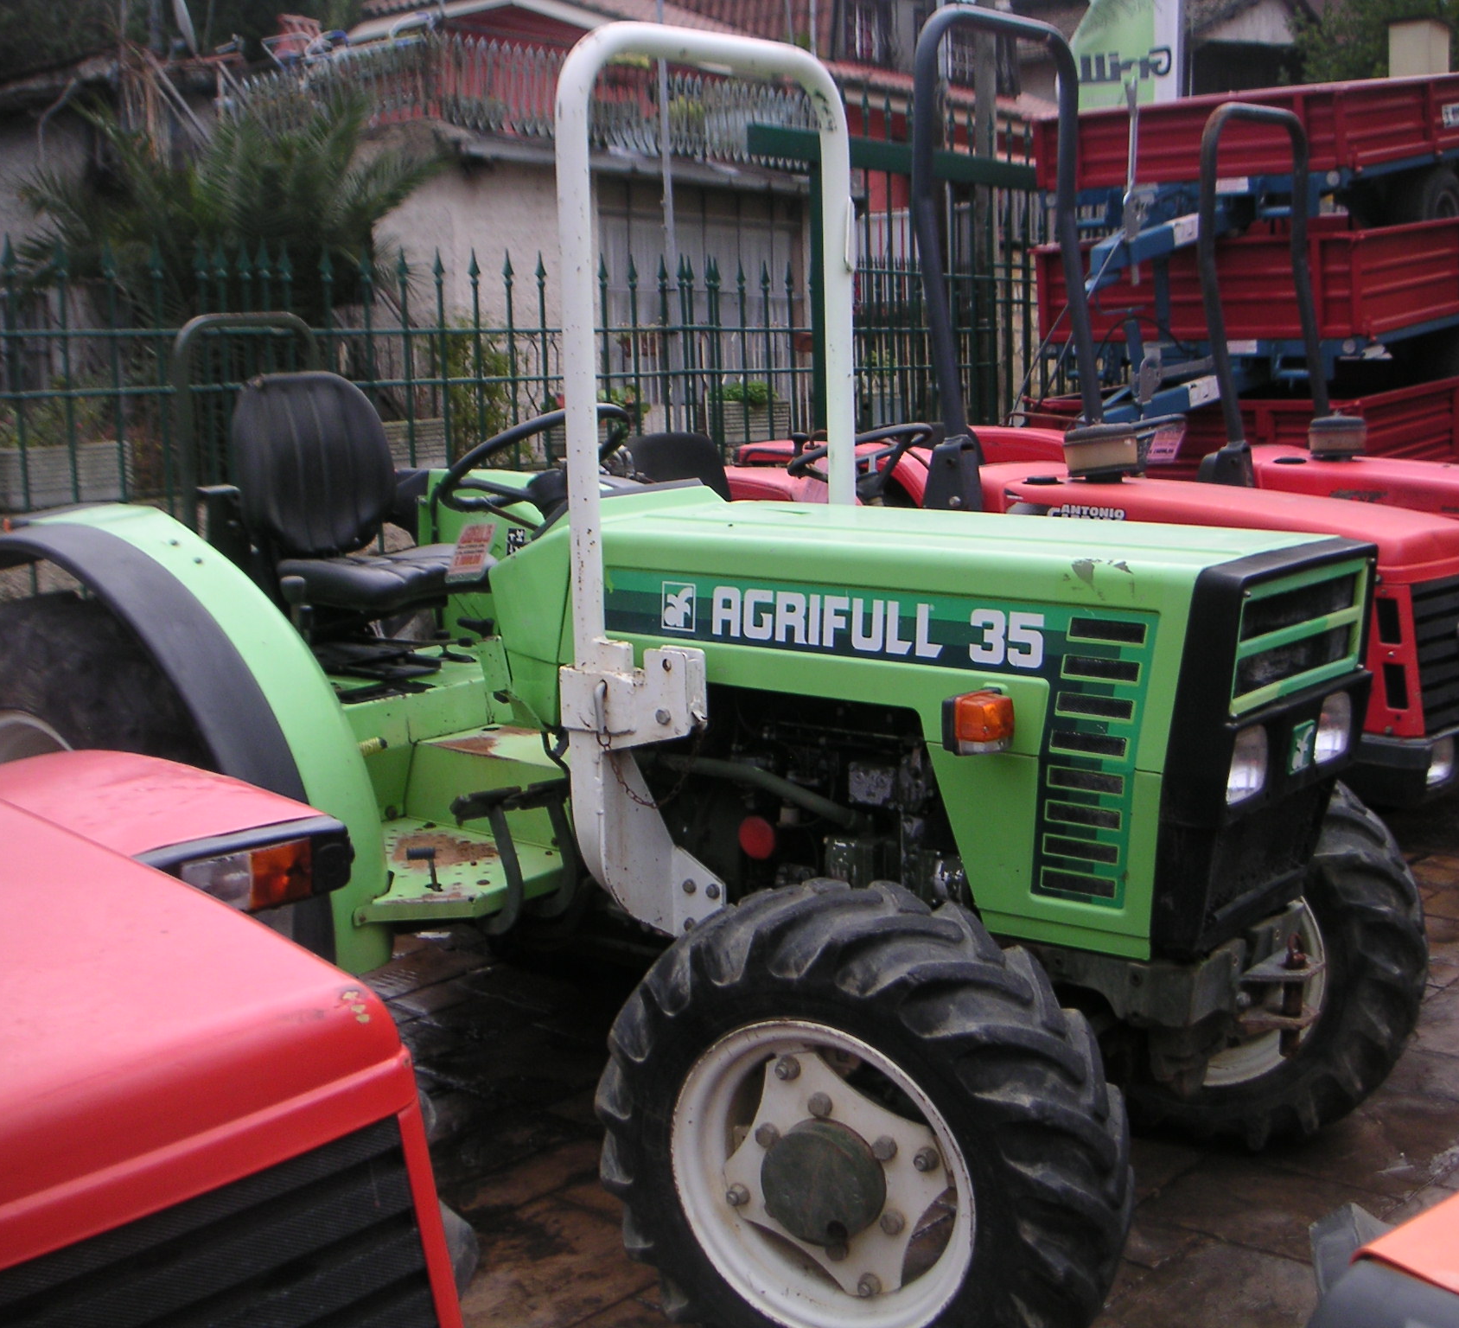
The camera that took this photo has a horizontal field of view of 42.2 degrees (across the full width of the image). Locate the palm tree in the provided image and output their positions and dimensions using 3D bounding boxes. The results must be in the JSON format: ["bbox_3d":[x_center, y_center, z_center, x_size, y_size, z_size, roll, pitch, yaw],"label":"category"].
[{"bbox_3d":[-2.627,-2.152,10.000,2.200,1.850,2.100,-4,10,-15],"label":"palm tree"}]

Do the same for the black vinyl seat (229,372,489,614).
[{"bbox_3d":[-0.681,-0.377,3.913,0.610,0.465,0.481,7,12,40],"label":"black vinyl seat"}]

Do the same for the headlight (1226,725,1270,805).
[{"bbox_3d":[0.708,0.140,2.671,0.070,0.103,0.126,6,12,38],"label":"headlight"}]

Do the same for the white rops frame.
[{"bbox_3d":[0.070,-0.335,3.316,0.320,1.489,0.829,6,12,38],"label":"white rops frame"}]

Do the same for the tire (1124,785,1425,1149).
[{"bbox_3d":[0.907,0.522,3.546,0.767,0.767,0.211,4,11,29],"label":"tire"}]

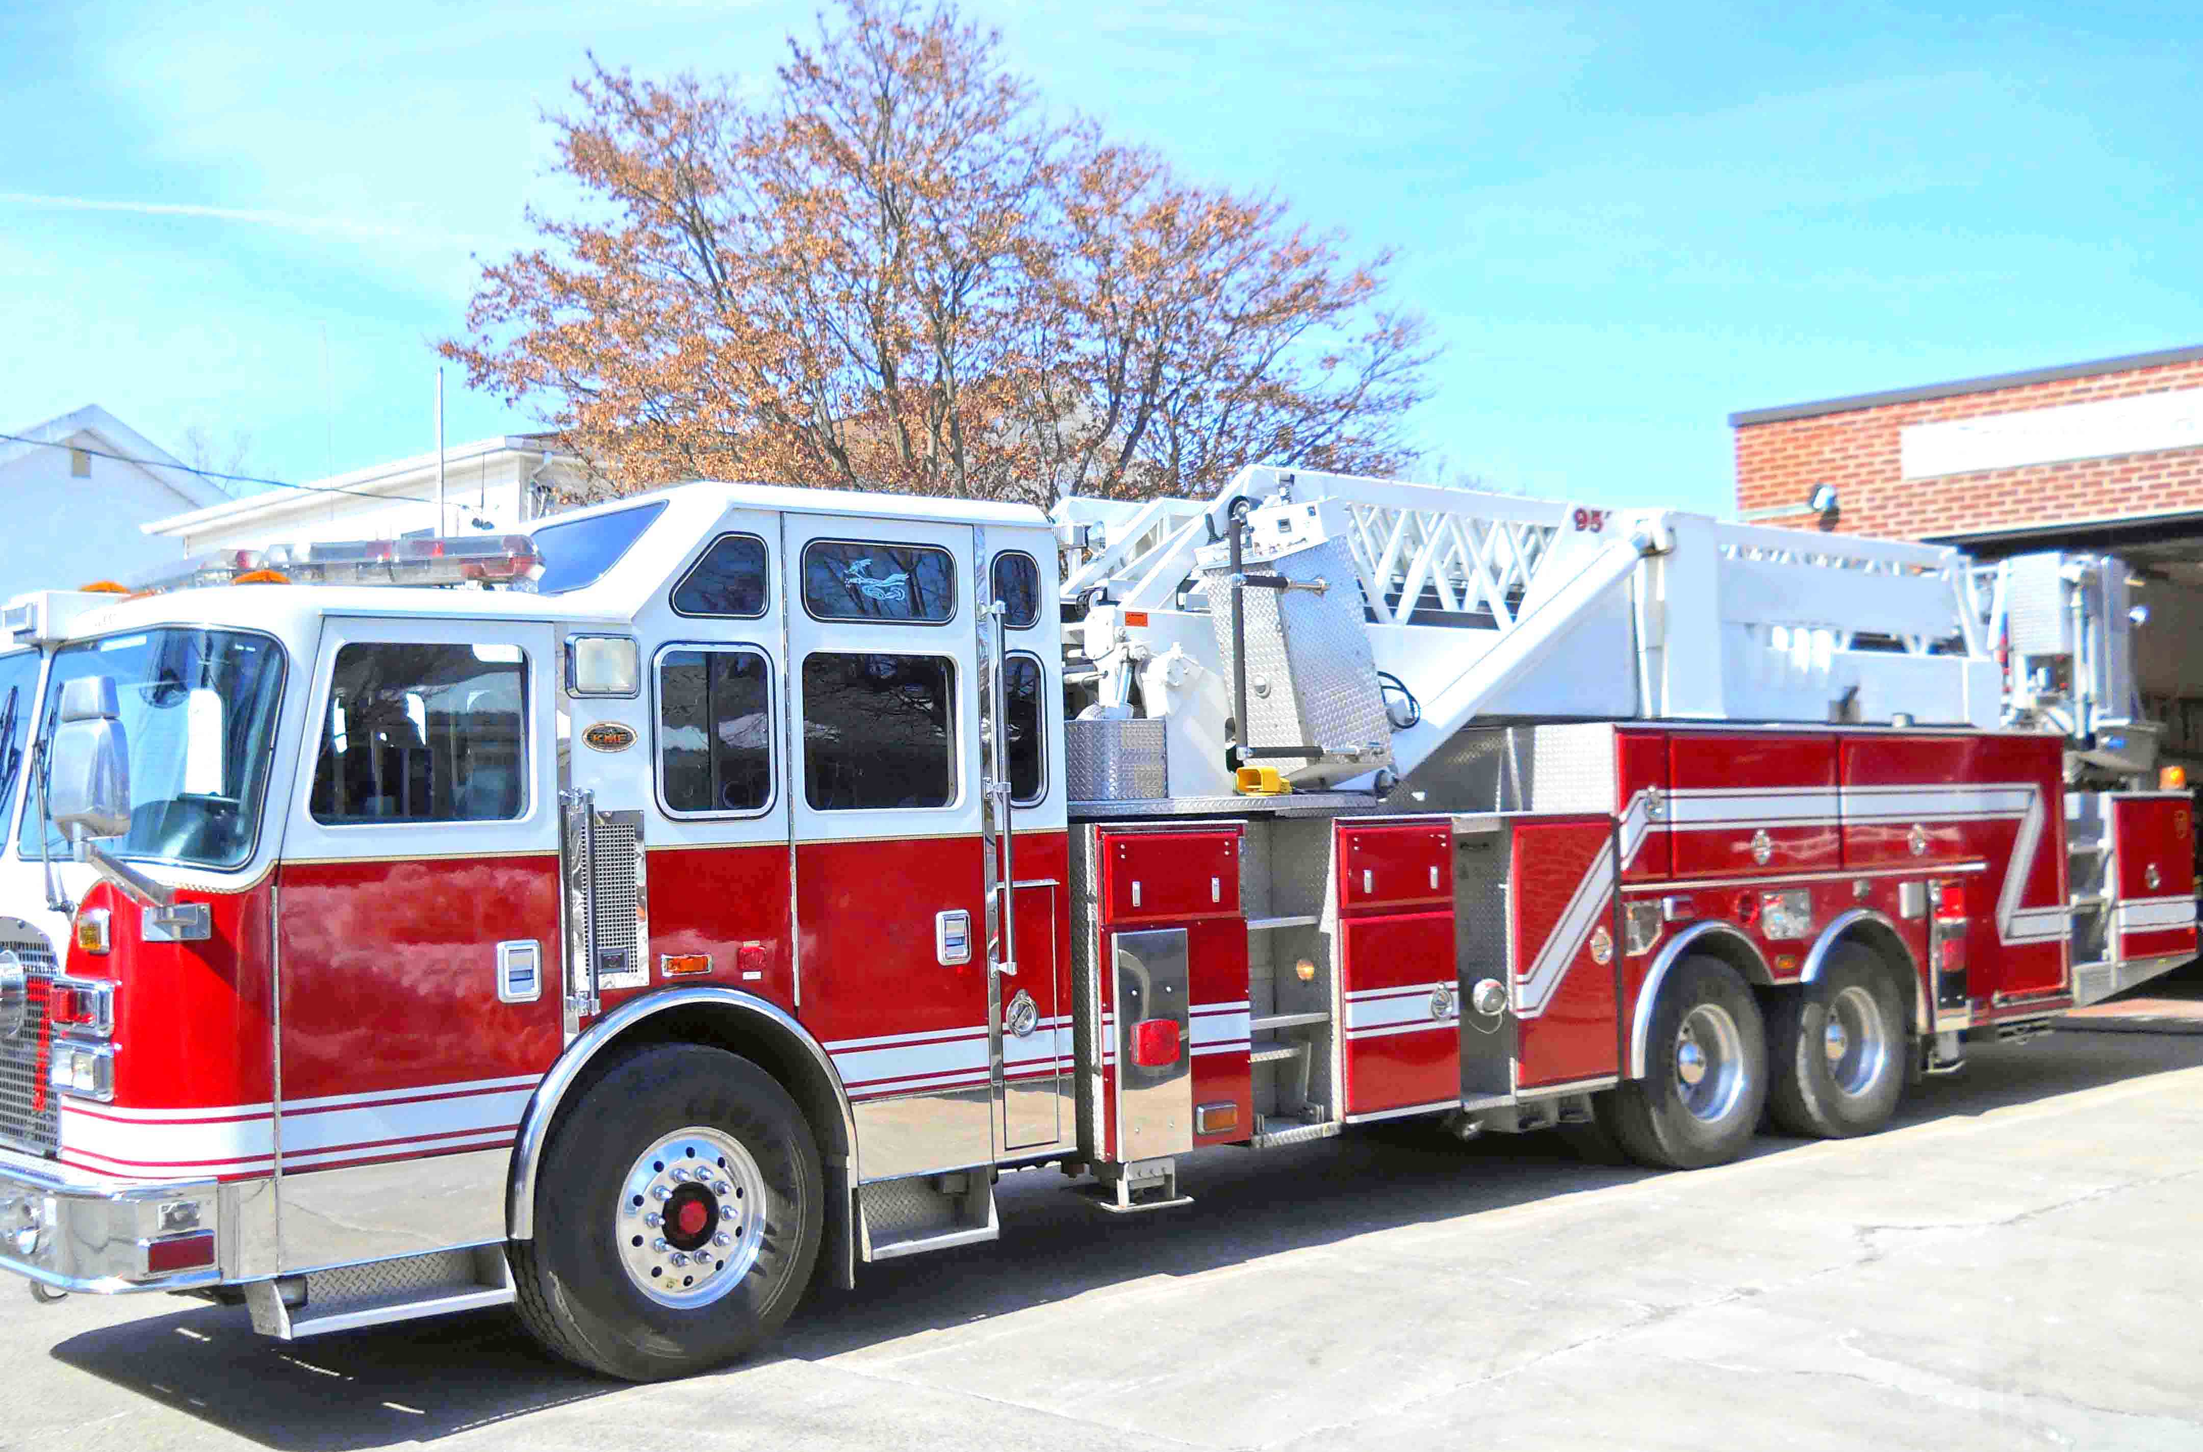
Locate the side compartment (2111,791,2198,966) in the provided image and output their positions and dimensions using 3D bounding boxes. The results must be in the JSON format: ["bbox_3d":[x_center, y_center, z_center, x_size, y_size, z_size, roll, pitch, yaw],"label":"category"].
[{"bbox_3d":[6.706,0.976,15.466,1.170,1.080,0.500,0,-3,-41],"label":"side compartment"}]

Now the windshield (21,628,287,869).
[{"bbox_3d":[-3.037,0.078,7.500,1.182,0.770,0.254,-3,-3,39],"label":"windshield"}]

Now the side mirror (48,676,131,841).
[{"bbox_3d":[-2.854,0.090,6.635,0.220,0.470,0.140,-3,-3,27],"label":"side mirror"}]

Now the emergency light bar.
[{"bbox_3d":[-2.897,-0.484,8.456,0.900,0.190,2.150,0,-3,-41],"label":"emergency light bar"}]

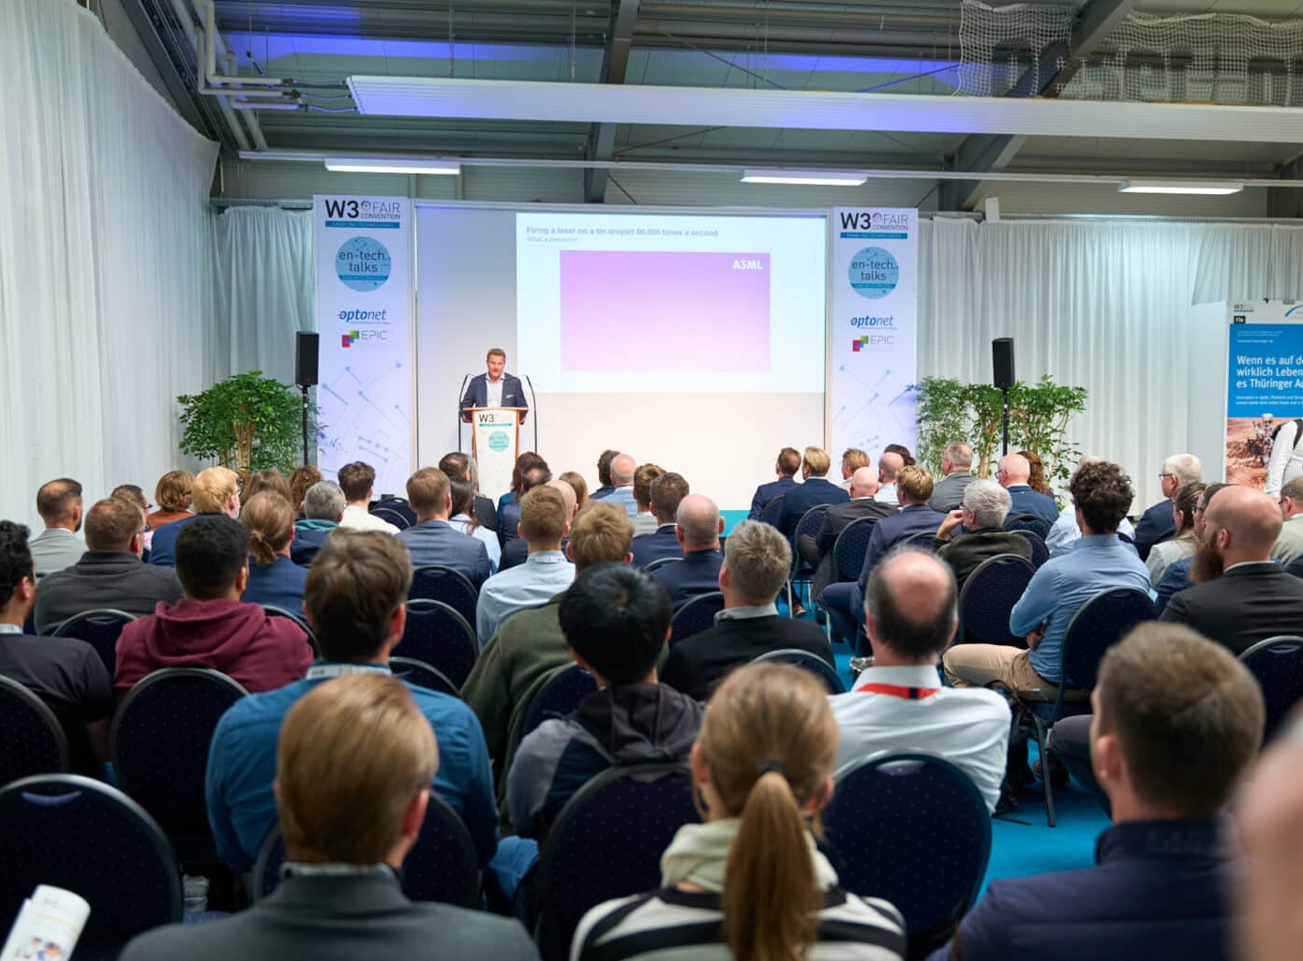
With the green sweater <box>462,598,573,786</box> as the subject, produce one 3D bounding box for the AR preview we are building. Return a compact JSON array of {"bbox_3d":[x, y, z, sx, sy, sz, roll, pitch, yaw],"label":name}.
[{"bbox_3d":[-0.232,0.645,3.563,0.600,0.660,0.450,0,3,-5],"label":"green sweater"}]

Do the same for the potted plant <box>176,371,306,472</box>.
[{"bbox_3d":[-4.100,-0.095,12.012,1.250,2.000,1.150,0,3,-7],"label":"potted plant"}]

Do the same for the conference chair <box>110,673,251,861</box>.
[{"bbox_3d":[-1.241,0.913,3.442,0.440,0.885,0.550,0,3,-3],"label":"conference chair"}]

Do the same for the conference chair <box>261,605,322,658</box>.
[{"bbox_3d":[-1.425,0.887,4.575,0.450,0.920,0.560,0,3,-6],"label":"conference chair"}]

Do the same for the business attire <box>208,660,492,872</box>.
[{"bbox_3d":[-0.606,0.664,2.523,0.550,0.620,0.400,0,3,-7],"label":"business attire"}]

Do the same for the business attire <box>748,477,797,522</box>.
[{"bbox_3d":[1.092,0.254,10.032,0.540,0.620,0.400,-1,4,-18],"label":"business attire"}]

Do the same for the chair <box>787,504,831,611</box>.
[{"bbox_3d":[1.252,0.610,9.165,0.460,0.890,0.570,-1,3,-11],"label":"chair"}]

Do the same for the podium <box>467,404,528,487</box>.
[{"bbox_3d":[-1.451,-0.089,11.214,0.600,1.190,0.480,0,3,-6],"label":"podium"}]

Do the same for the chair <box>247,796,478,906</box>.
[{"bbox_3d":[-0.573,1.003,2.572,0.450,0.920,0.560,0,3,-6],"label":"chair"}]

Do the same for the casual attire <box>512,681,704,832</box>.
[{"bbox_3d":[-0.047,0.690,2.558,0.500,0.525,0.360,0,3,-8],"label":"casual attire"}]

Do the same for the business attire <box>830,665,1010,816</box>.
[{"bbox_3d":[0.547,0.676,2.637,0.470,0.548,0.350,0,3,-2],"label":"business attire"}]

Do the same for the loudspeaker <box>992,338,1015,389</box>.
[{"bbox_3d":[3.499,-1.161,11.955,0.220,0.480,0.230,2,11,30],"label":"loudspeaker"}]

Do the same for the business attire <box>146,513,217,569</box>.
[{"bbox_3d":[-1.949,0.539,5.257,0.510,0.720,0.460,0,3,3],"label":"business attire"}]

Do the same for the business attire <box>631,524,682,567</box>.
[{"bbox_3d":[0.085,0.486,5.889,0.520,0.620,0.380,-1,3,-9],"label":"business attire"}]

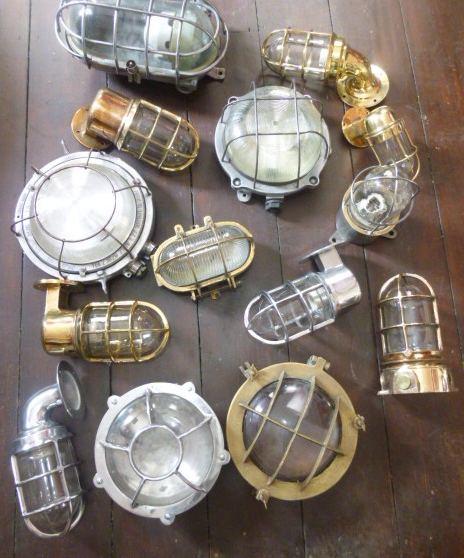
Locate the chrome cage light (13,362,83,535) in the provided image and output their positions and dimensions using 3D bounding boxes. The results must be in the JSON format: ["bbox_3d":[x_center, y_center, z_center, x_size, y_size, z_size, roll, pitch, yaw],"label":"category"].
[{"bbox_3d":[-0.364,0.335,0.881,0.140,0.125,0.325,-12,78,-4],"label":"chrome cage light"}]

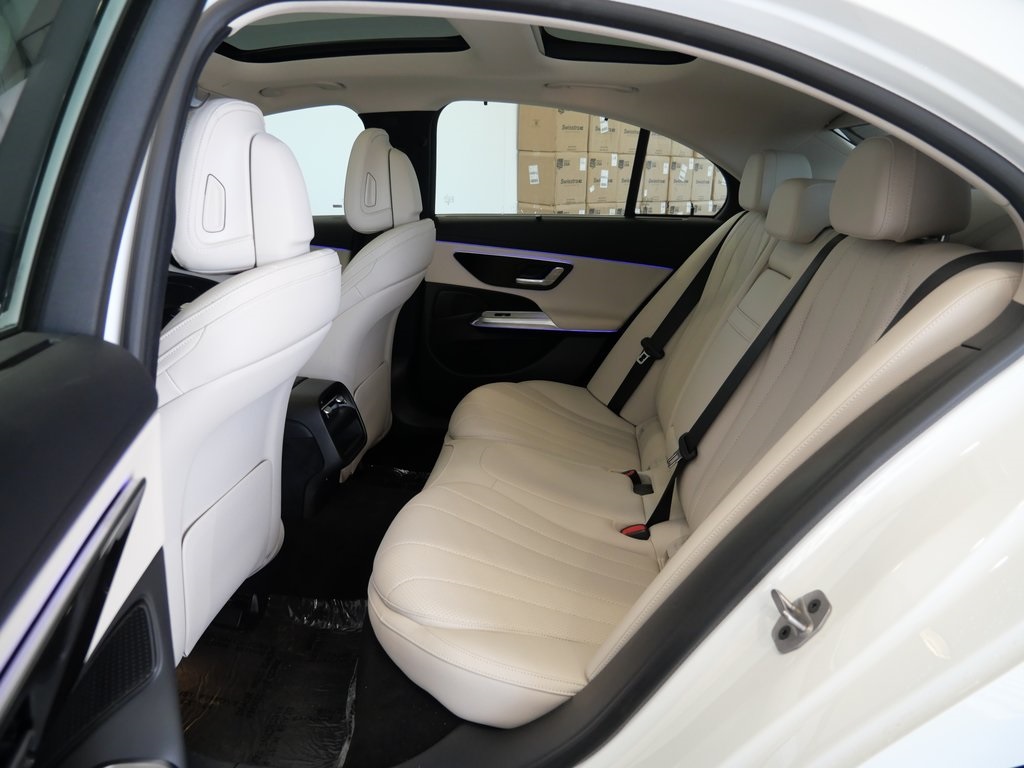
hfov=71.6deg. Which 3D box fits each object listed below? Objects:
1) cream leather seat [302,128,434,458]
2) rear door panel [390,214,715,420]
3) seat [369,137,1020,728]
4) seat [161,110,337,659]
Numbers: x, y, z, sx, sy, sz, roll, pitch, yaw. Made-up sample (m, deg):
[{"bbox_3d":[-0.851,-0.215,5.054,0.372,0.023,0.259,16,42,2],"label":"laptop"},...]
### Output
[{"bbox_3d":[-0.649,-0.139,2.033,0.850,1.110,0.540,2,17,6],"label":"cream leather seat"},{"bbox_3d":[0.163,-0.182,2.258,1.010,0.705,0.140,2,17,6],"label":"rear door panel"},{"bbox_3d":[0.252,0.000,1.576,0.960,1.005,1.420,2,17,6],"label":"seat"},{"bbox_3d":[-0.736,0.075,1.314,0.850,1.110,0.540,2,17,6],"label":"seat"}]

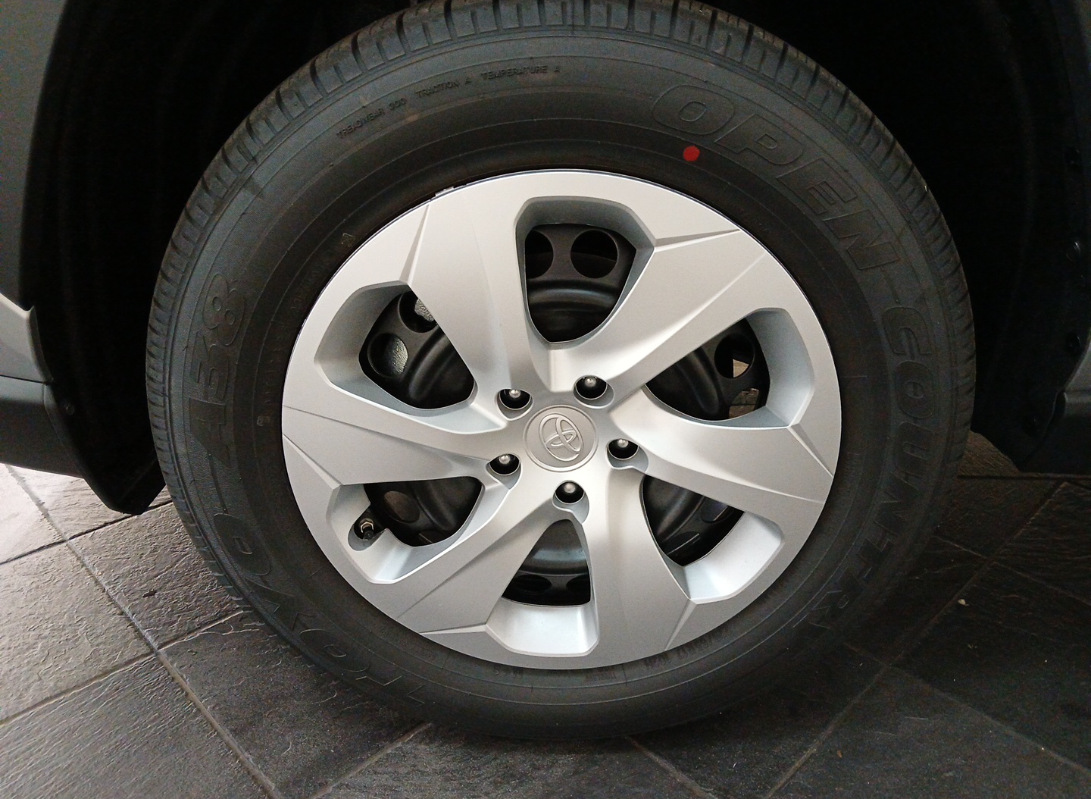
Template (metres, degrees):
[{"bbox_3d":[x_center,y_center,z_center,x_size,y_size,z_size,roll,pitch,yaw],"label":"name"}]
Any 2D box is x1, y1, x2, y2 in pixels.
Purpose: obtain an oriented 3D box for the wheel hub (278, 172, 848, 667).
[{"bbox_3d":[0.012,0.034,0.698,0.457,0.457,0.075,1,25,0],"label":"wheel hub"}]

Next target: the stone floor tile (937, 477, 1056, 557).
[{"bbox_3d":[0.619,0.140,1.339,0.298,0.012,0.298,-21,33,-40],"label":"stone floor tile"}]

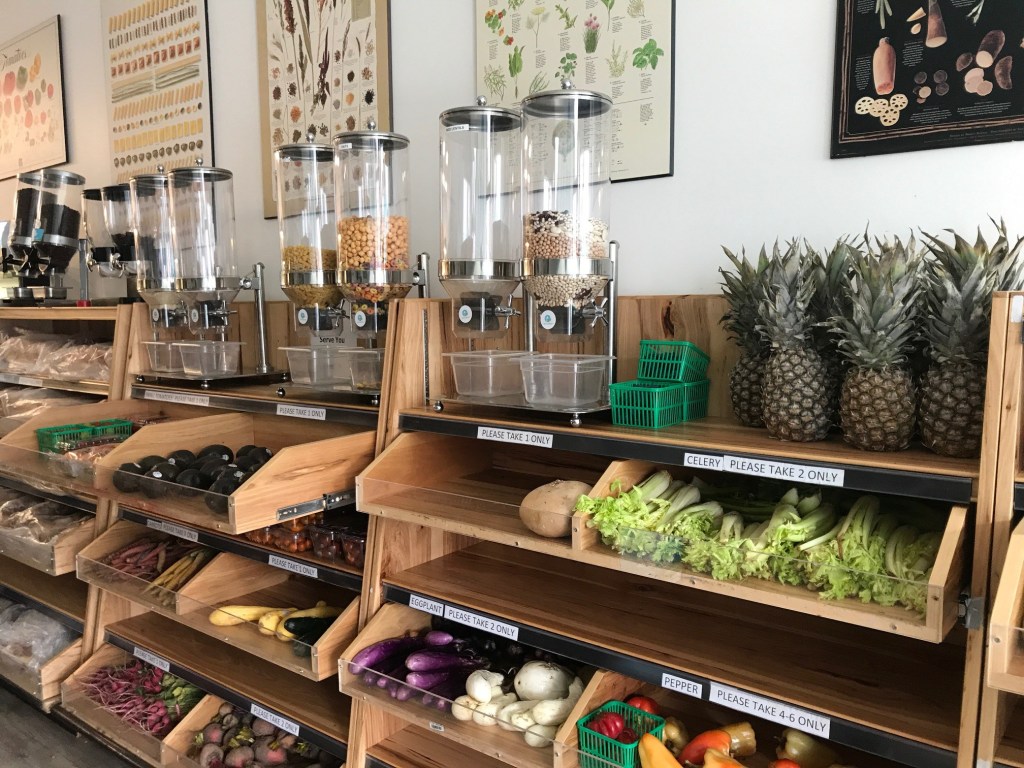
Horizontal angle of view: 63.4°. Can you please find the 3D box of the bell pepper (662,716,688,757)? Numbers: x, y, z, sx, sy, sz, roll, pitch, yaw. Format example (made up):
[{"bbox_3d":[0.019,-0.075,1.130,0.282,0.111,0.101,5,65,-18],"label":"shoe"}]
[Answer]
[{"bbox_3d":[0.286,0.625,1.465,0.068,0.078,0.068,4,7,39],"label":"bell pepper"}]

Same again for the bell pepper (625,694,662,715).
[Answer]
[{"bbox_3d":[0.247,0.617,1.555,0.073,0.070,0.073,4,7,39],"label":"bell pepper"}]

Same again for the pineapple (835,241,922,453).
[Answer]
[{"bbox_3d":[0.633,-0.071,1.431,0.140,0.360,0.140,4,8,37],"label":"pineapple"}]

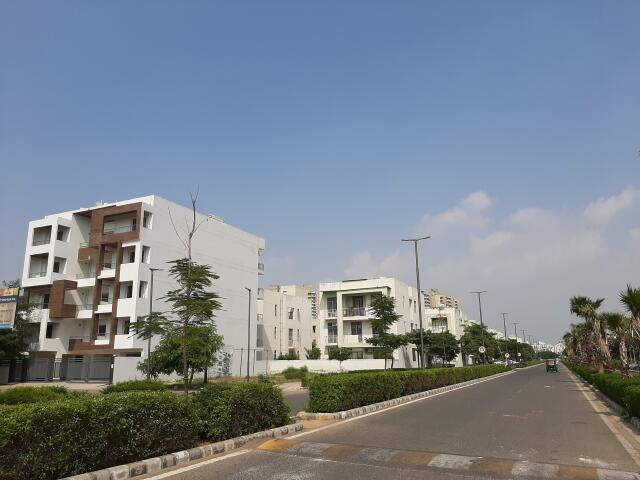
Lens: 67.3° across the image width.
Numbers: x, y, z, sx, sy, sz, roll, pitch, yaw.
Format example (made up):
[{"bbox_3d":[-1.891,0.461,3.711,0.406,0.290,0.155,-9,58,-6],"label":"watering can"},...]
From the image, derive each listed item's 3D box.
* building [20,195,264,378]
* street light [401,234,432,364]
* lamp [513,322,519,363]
[{"bbox_3d":[-18.872,6.976,53.705,17.500,16.600,19.200,-7,-16,25],"label":"building"},{"bbox_3d":[6.901,4.700,32.922,2.100,10.050,0.250,-7,-16,25],"label":"street light"},{"bbox_3d":[46.951,24.764,113.767,2.100,10.050,0.300,-7,-16,25],"label":"lamp"}]

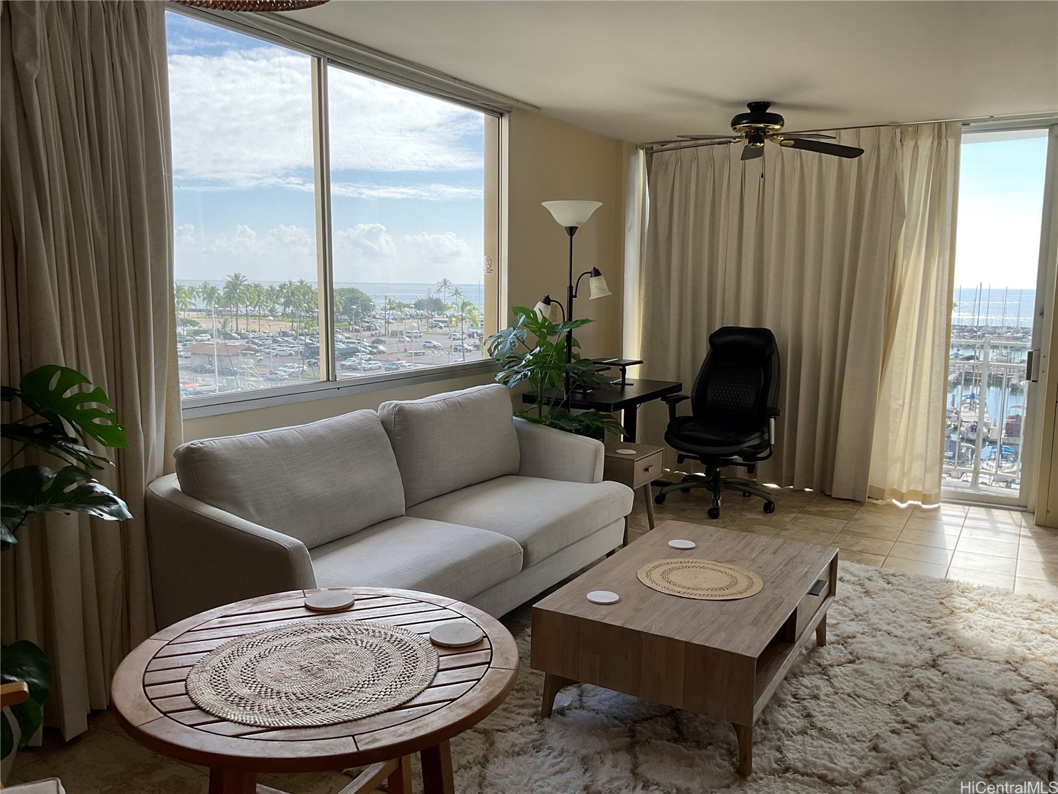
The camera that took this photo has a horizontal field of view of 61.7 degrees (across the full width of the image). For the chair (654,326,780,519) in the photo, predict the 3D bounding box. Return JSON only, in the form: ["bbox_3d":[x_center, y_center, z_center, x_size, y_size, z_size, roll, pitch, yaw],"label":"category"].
[{"bbox_3d":[1.232,0.129,5.730,0.670,1.158,0.690,5,9,33],"label":"chair"}]

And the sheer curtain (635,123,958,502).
[{"bbox_3d":[1.743,-0.575,6.170,2.166,2.410,0.157,5,8,29],"label":"sheer curtain"}]

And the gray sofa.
[{"bbox_3d":[-0.376,0.519,3.668,0.851,0.879,2.174,5,8,29],"label":"gray sofa"}]

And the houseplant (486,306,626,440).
[{"bbox_3d":[0.144,0.133,4.881,0.730,1.344,0.650,1,7,0],"label":"houseplant"}]

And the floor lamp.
[{"bbox_3d":[0.225,-0.133,4.918,0.450,1.865,0.380,1,7,0],"label":"floor lamp"}]

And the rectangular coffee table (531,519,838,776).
[{"bbox_3d":[0.615,0.820,3.183,0.718,0.372,1.201,5,8,29],"label":"rectangular coffee table"}]

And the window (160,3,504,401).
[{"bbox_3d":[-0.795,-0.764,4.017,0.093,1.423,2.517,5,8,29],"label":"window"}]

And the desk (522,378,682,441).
[{"bbox_3d":[0.511,0.319,5.787,0.622,0.751,1.230,5,8,29],"label":"desk"}]

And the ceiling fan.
[{"bbox_3d":[1.303,-1.530,5.070,1.187,0.286,1.187,5,8,29],"label":"ceiling fan"}]

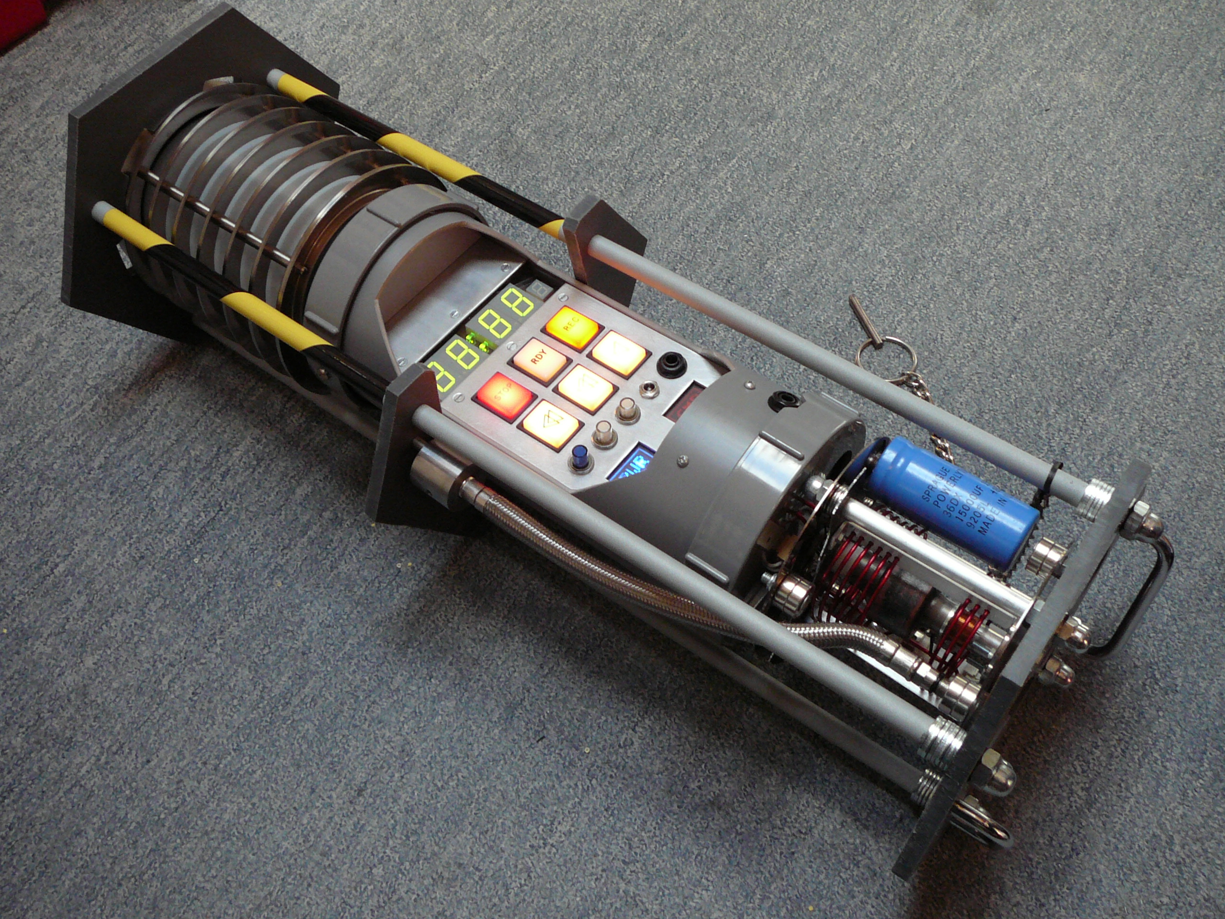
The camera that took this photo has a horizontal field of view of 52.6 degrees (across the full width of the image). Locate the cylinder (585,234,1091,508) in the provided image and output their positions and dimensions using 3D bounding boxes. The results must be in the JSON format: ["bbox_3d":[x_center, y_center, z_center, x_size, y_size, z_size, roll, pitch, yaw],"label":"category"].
[{"bbox_3d":[0.109,-0.053,0.658,0.298,0.013,0.013,31,64,22],"label":"cylinder"}]

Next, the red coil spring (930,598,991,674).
[{"bbox_3d":[0.171,0.088,0.611,0.014,0.037,0.037,31,64,22],"label":"red coil spring"}]

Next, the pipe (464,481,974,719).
[{"bbox_3d":[0.033,0.053,0.512,0.237,0.015,0.034,21,93,23],"label":"pipe"}]

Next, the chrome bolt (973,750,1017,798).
[{"bbox_3d":[0.163,0.134,0.528,0.017,0.017,0.017,31,64,22],"label":"chrome bolt"}]

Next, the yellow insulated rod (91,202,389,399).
[{"bbox_3d":[-0.175,-0.075,0.587,0.214,0.010,0.010,31,64,23],"label":"yellow insulated rod"}]

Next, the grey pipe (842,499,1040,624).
[{"bbox_3d":[0.122,0.036,0.478,0.080,0.008,0.008,31,64,23],"label":"grey pipe"}]

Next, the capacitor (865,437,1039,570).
[{"bbox_3d":[0.172,0.022,0.629,0.079,0.035,0.035,31,64,22],"label":"capacitor"}]

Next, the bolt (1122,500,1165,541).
[{"bbox_3d":[0.207,0.026,0.484,0.015,0.015,0.015,31,64,23],"label":"bolt"}]

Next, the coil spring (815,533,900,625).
[{"bbox_3d":[0.125,0.061,0.634,0.029,0.042,0.042,31,64,22],"label":"coil spring"}]

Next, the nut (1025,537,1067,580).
[{"bbox_3d":[0.173,0.040,0.496,0.010,0.015,0.015,31,64,23],"label":"nut"}]

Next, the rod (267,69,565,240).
[{"bbox_3d":[-0.100,-0.158,0.635,0.215,0.010,0.010,31,64,23],"label":"rod"}]

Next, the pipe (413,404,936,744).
[{"bbox_3d":[0.019,0.049,0.597,0.298,0.013,0.013,31,64,22],"label":"pipe"}]

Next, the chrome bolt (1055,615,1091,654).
[{"bbox_3d":[0.205,0.078,0.553,0.015,0.014,0.014,31,64,22],"label":"chrome bolt"}]

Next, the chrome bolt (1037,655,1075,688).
[{"bbox_3d":[0.177,0.085,0.493,0.012,0.011,0.011,31,64,23],"label":"chrome bolt"}]

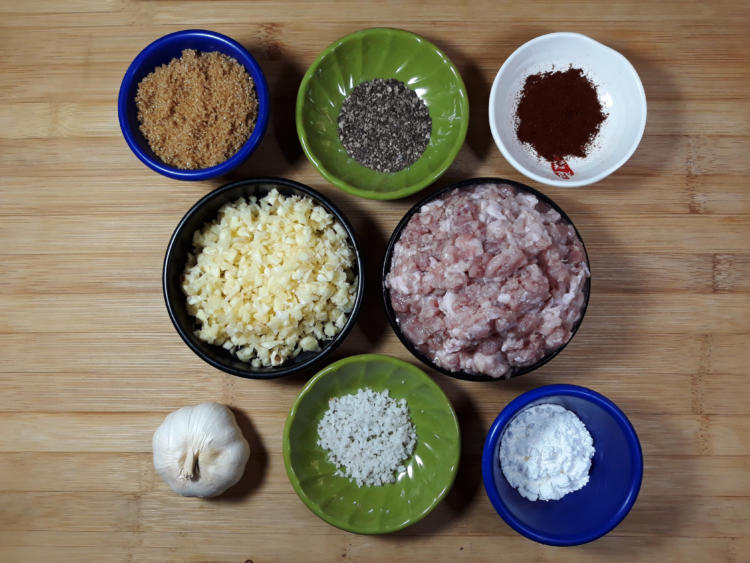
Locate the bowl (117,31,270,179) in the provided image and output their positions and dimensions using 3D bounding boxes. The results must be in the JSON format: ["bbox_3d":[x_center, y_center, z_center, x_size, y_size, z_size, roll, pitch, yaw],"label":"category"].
[{"bbox_3d":[-0.103,-0.099,0.355,0.086,0.043,0.086,0,87,1],"label":"bowl"}]

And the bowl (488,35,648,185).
[{"bbox_3d":[0.109,-0.095,0.350,0.088,0.042,0.088,0,87,1],"label":"bowl"}]

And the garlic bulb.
[{"bbox_3d":[-0.102,0.100,0.342,0.057,0.048,0.056,0,87,1],"label":"garlic bulb"}]

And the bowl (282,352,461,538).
[{"bbox_3d":[-0.001,0.093,0.348,0.101,0.031,0.101,0,87,1],"label":"bowl"}]

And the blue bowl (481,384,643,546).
[{"bbox_3d":[0.102,0.101,0.339,0.087,0.043,0.087,0,87,1],"label":"blue bowl"}]

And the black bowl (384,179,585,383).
[{"bbox_3d":[0.060,0.001,0.340,0.109,0.055,0.109,0,87,1],"label":"black bowl"}]

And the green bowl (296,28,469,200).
[{"bbox_3d":[0.005,-0.097,0.358,0.101,0.031,0.101,0,87,1],"label":"green bowl"}]

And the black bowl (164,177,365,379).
[{"bbox_3d":[-0.059,0.000,0.343,0.108,0.055,0.108,0,87,1],"label":"black bowl"}]

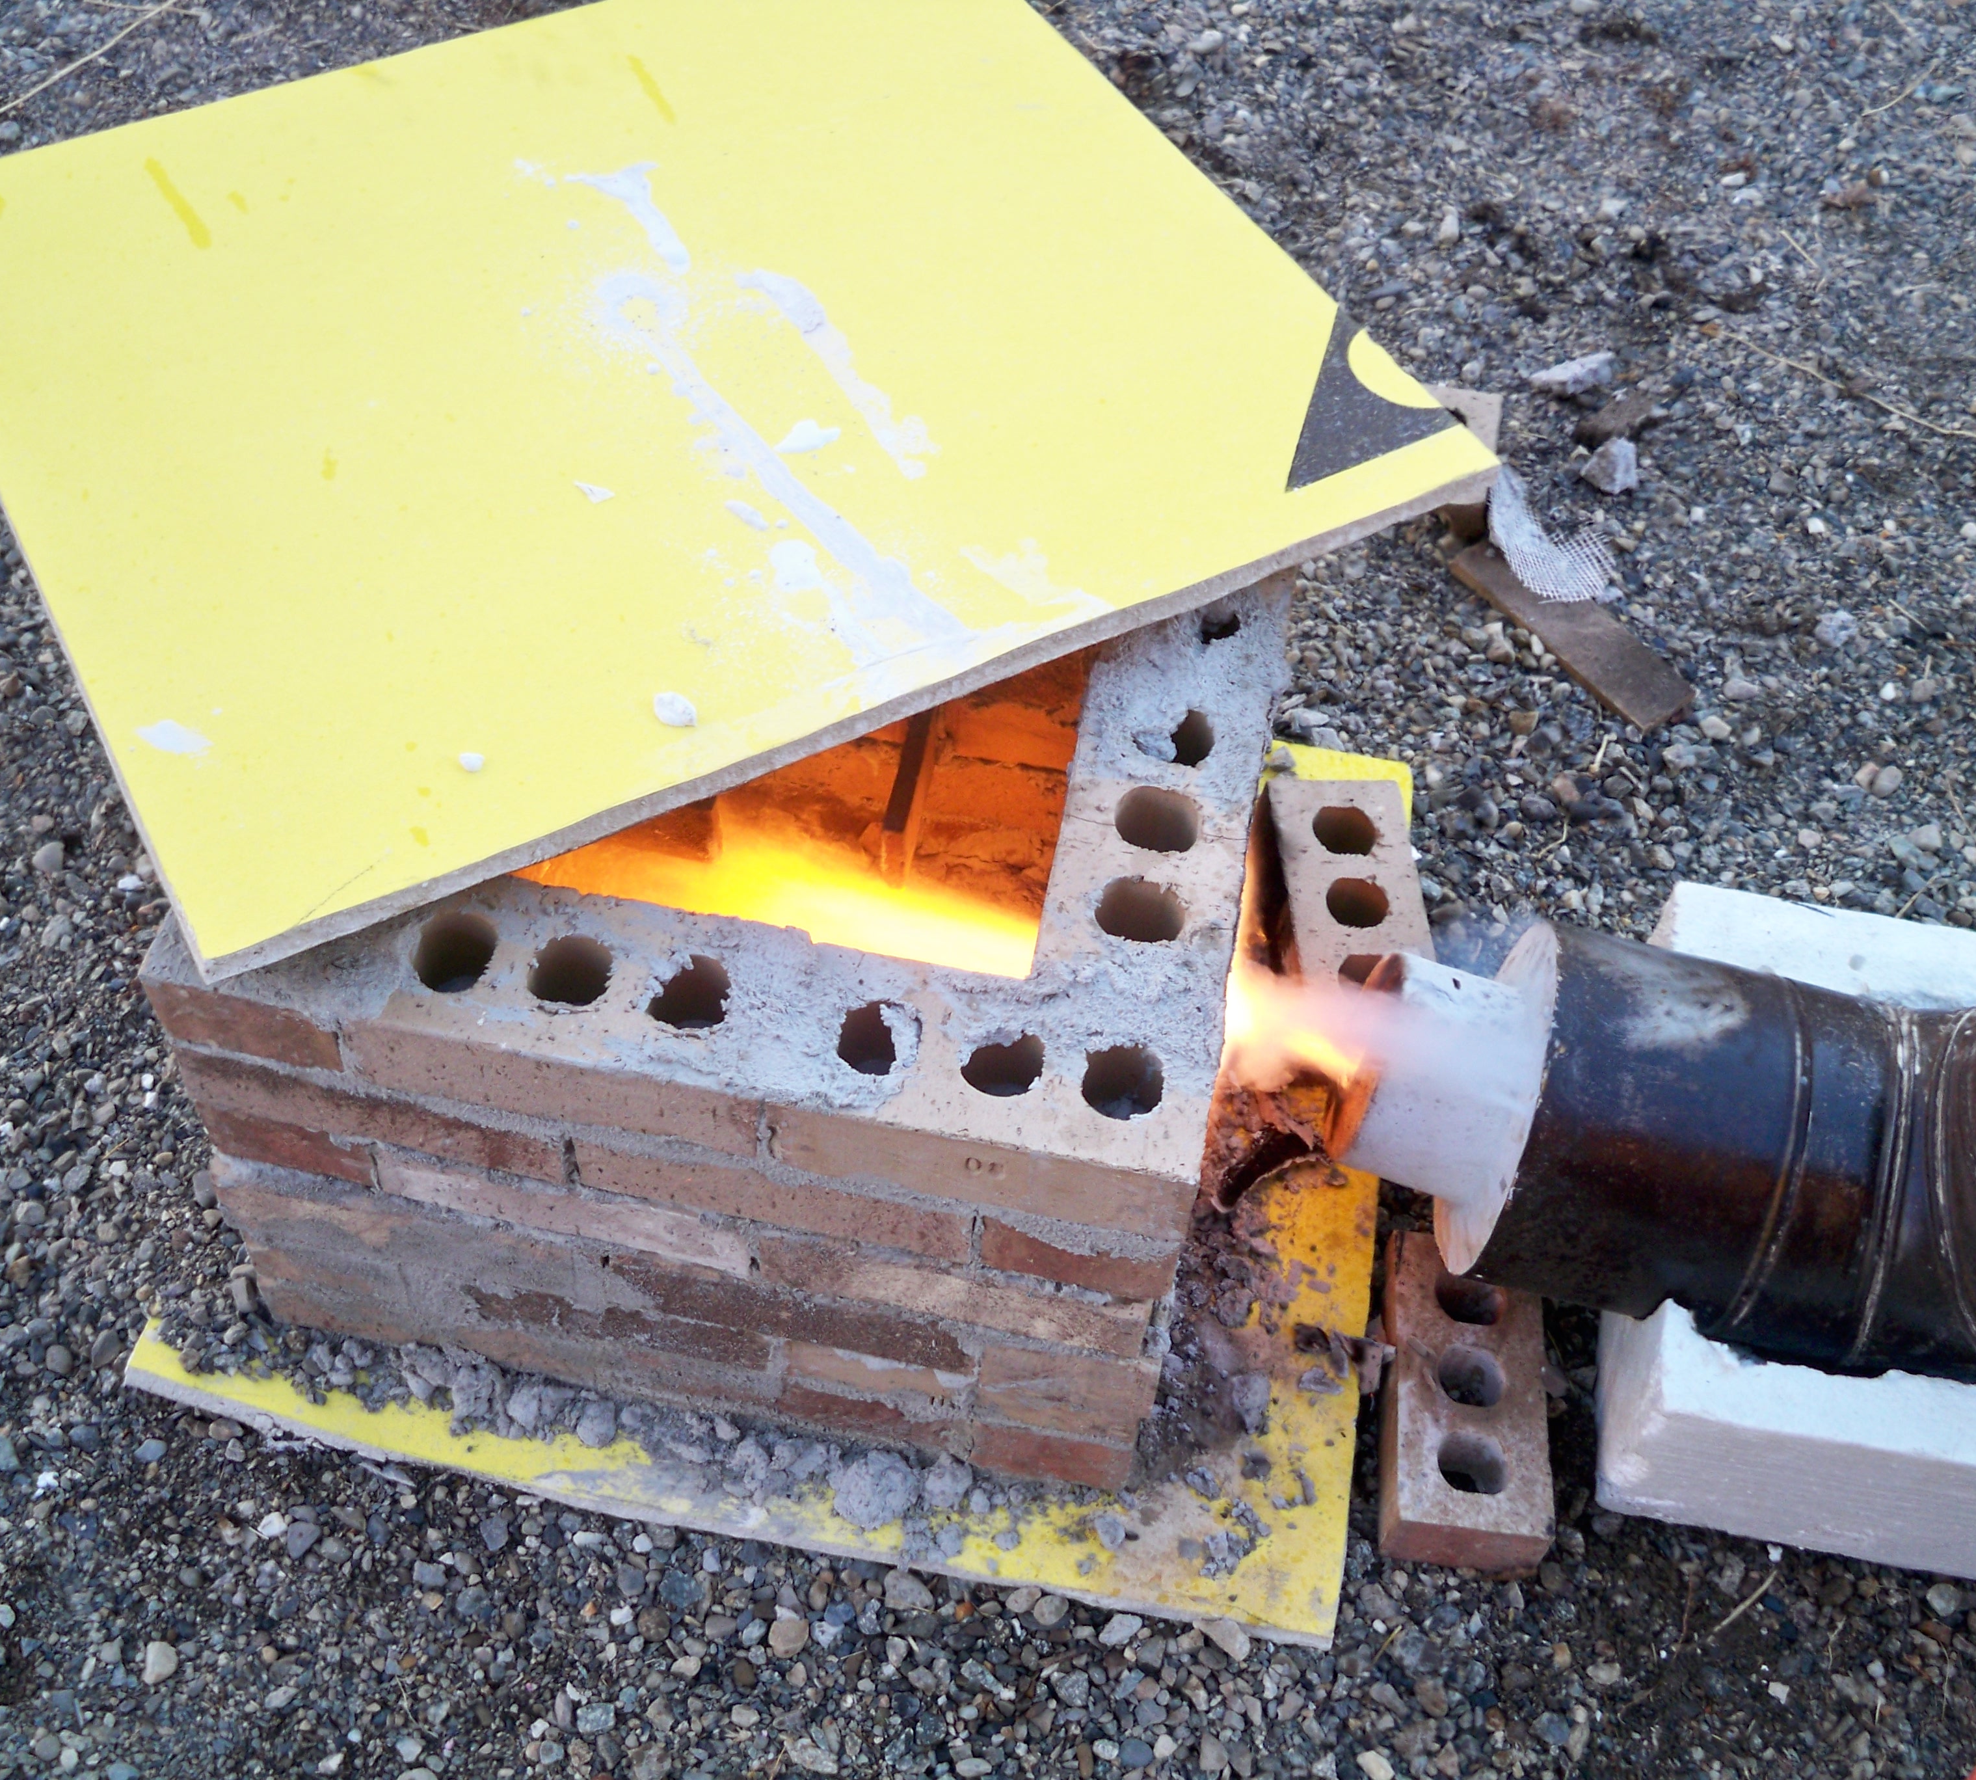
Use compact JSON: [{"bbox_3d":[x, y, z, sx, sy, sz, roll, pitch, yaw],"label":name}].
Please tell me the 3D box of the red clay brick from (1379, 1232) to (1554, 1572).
[{"bbox_3d":[0.286,0.307,1.448,0.089,0.055,0.191,7,51,1],"label":"red clay brick"}]

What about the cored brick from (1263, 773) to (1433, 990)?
[{"bbox_3d":[0.238,0.024,1.590,0.092,0.057,0.194,-1,53,-6],"label":"cored brick"}]

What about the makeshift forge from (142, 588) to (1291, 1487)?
[{"bbox_3d":[-0.113,-0.002,1.401,0.505,0.332,0.505,10,51,4],"label":"makeshift forge"}]

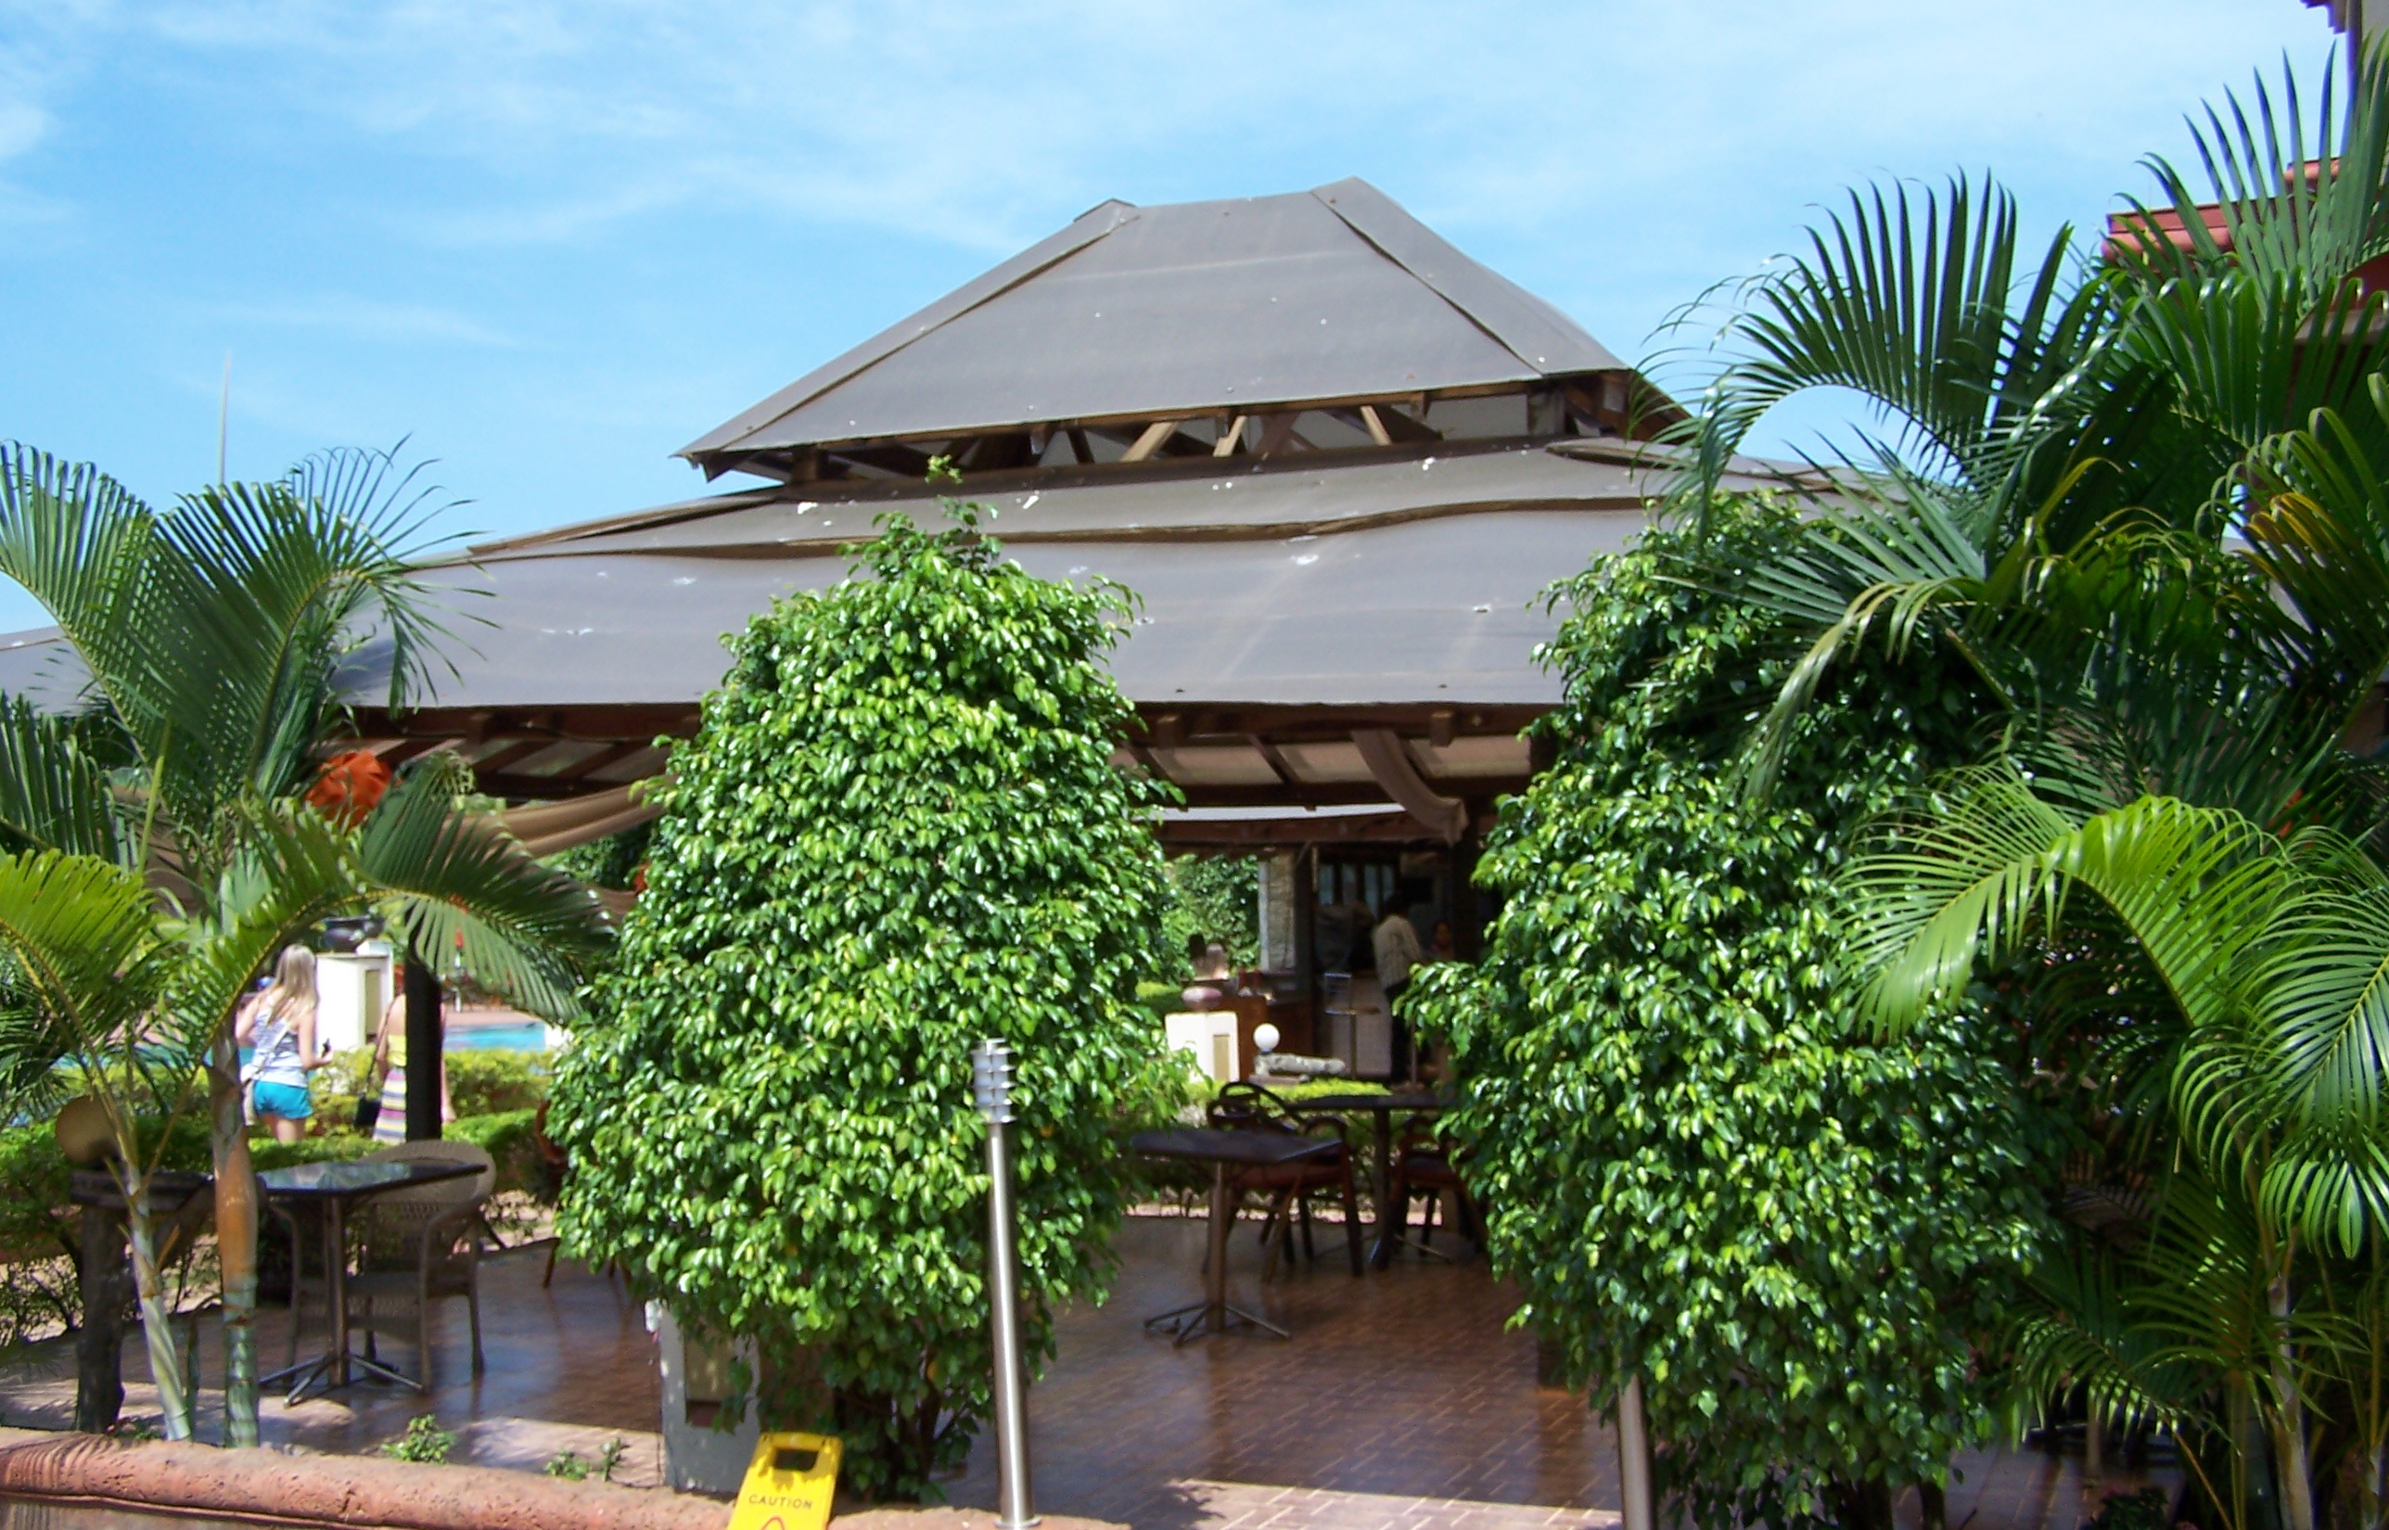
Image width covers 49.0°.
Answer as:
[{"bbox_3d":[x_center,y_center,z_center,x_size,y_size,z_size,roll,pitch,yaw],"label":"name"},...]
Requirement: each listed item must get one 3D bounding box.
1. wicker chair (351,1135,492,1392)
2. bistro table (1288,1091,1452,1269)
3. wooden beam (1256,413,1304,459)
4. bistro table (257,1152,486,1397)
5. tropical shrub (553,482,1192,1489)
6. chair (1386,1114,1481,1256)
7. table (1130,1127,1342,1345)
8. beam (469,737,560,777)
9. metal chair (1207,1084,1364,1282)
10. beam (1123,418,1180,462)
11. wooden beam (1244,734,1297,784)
[{"bbox_3d":[-2.805,1.755,9.211,0.550,0.820,0.560,-1,-2,21],"label":"wicker chair"},{"bbox_3d":[0.894,1.891,11.937,0.750,0.730,0.750,-1,-2,24],"label":"bistro table"},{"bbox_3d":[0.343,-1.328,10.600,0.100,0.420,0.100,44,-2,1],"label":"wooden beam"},{"bbox_3d":[-2.974,1.793,9.126,0.760,0.740,0.760,-1,-2,24],"label":"bistro table"},{"bbox_3d":[-0.828,0.714,6.678,1.550,2.600,1.450,0,-2,0],"label":"tropical shrub"},{"bbox_3d":[1.166,1.861,12.088,0.540,0.800,0.540,0,-2,-6],"label":"chair"},{"bbox_3d":[0.112,1.823,10.173,0.750,0.740,0.750,-1,-2,24],"label":"table"},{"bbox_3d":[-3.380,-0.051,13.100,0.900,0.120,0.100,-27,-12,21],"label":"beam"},{"bbox_3d":[0.376,1.824,11.560,0.550,0.840,0.550,1,-3,-31],"label":"metal chair"},{"bbox_3d":[-0.169,-1.247,10.100,0.400,0.080,0.080,-36,-6,5],"label":"beam"},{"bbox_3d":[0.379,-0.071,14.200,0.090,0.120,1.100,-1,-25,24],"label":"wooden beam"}]

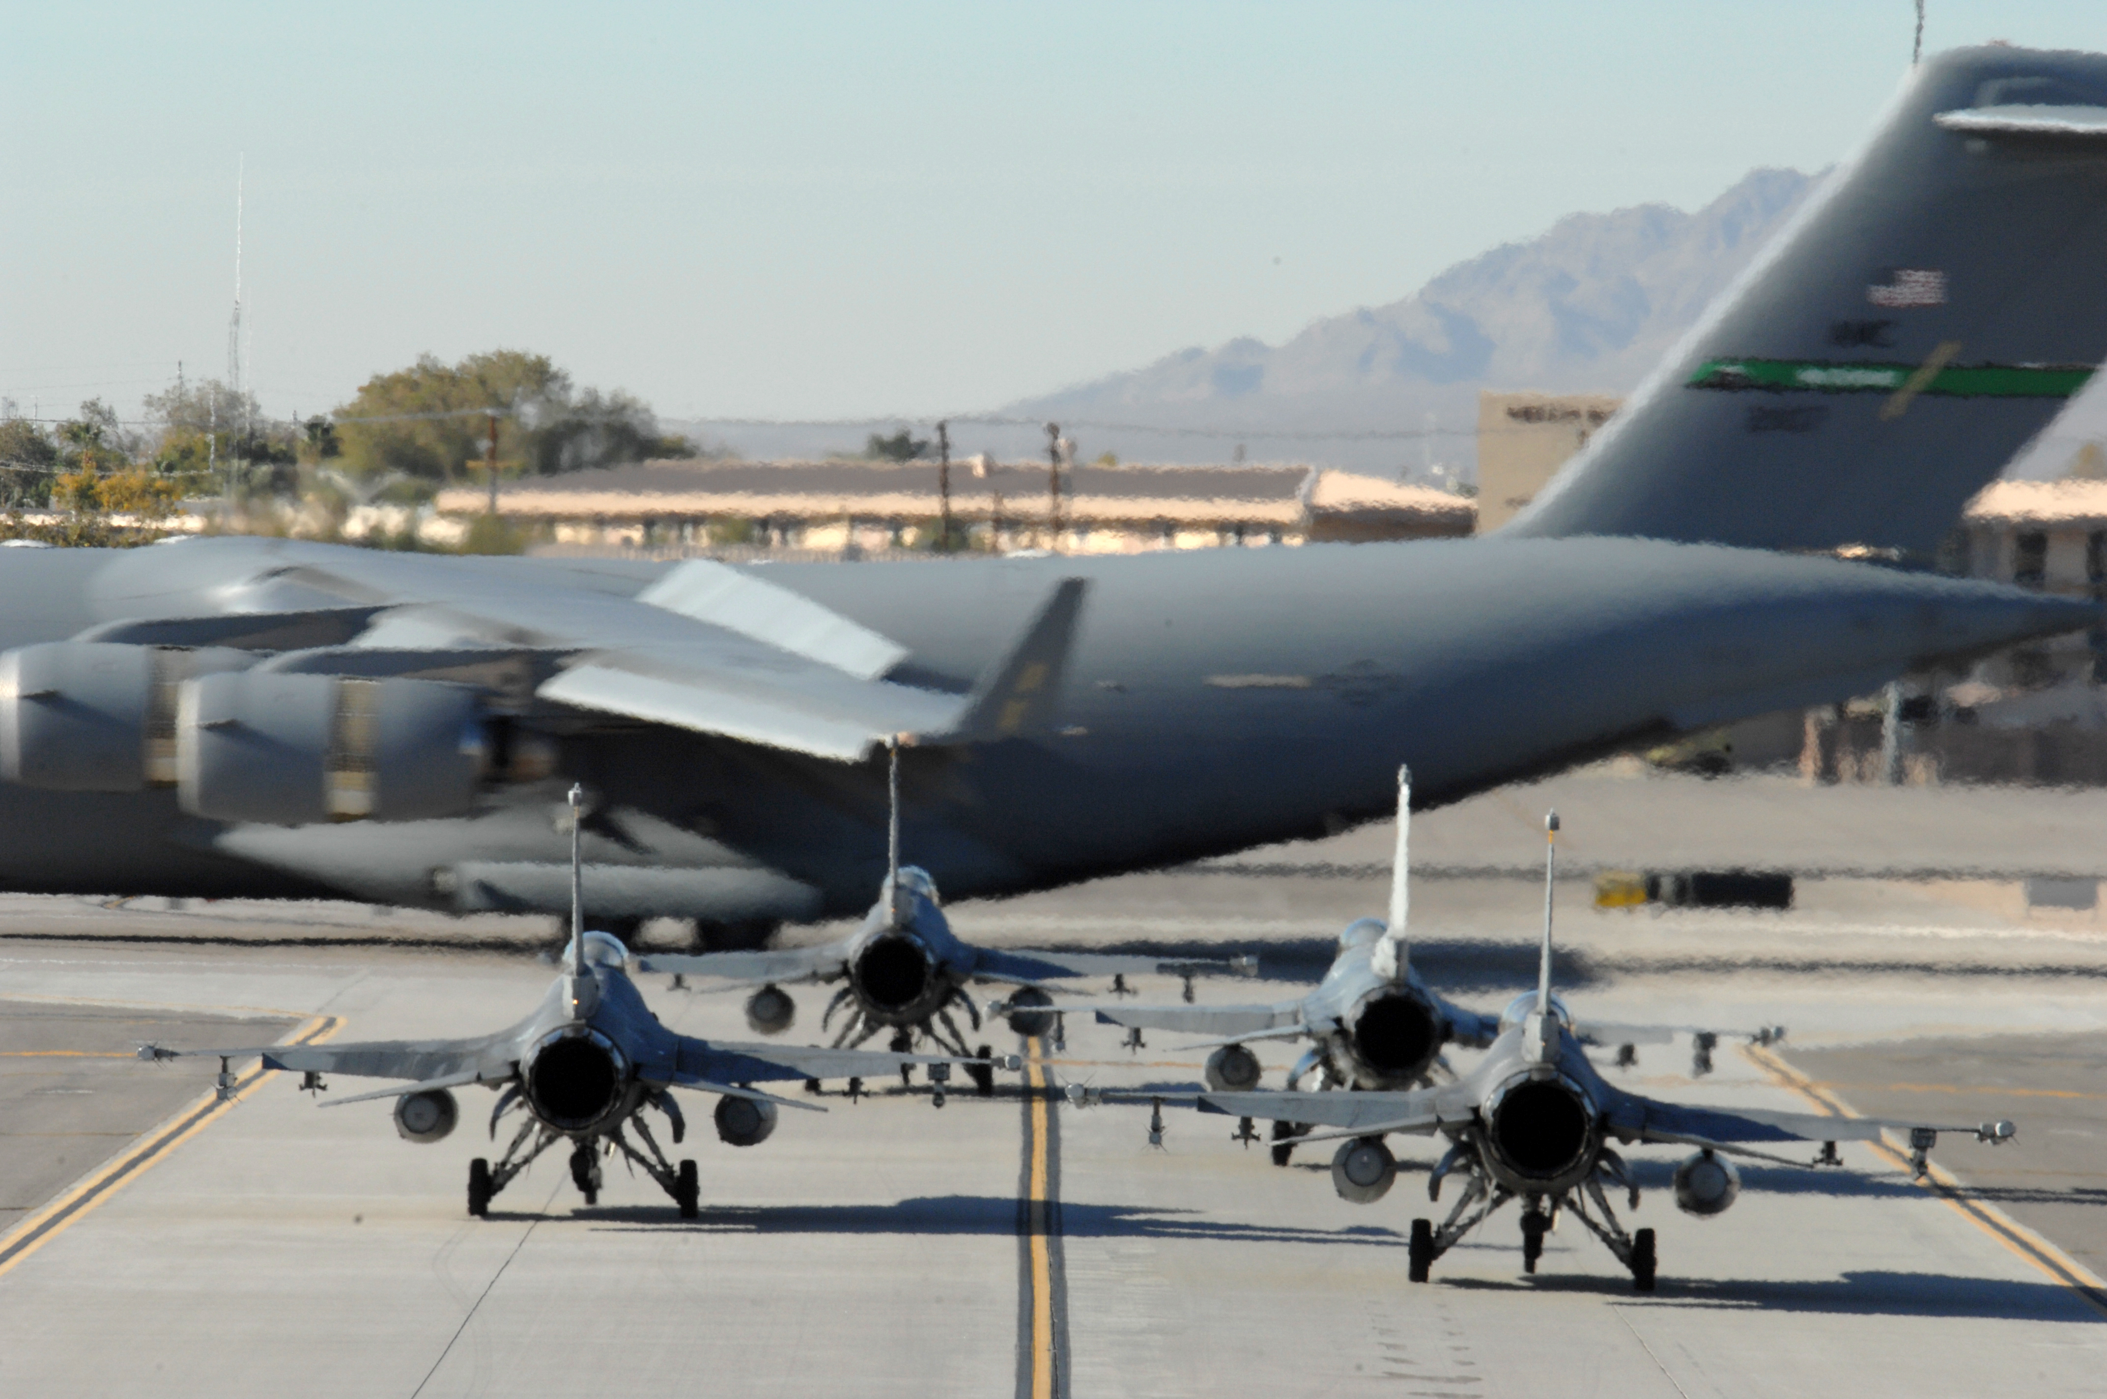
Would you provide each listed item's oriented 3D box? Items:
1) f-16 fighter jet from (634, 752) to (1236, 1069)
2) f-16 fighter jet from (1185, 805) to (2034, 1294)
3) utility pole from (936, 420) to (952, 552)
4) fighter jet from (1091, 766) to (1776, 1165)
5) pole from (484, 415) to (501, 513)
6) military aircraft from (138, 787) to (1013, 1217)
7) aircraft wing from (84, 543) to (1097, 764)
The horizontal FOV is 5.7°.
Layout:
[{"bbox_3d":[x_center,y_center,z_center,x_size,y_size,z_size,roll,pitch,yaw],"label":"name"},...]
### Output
[{"bbox_3d":[-2.100,3.000,294.000,9.950,5.000,15.000,1,0,1],"label":"f-16 fighter jet"},{"bbox_3d":[5.120,3.660,221.800,9.950,5.000,15.000,2,0,1],"label":"f-16 fighter jet"},{"bbox_3d":[-3.700,-3.600,720.000,0.360,12.000,0.360,1,0,0],"label":"utility pole"},{"bbox_3d":[4.050,3.330,261.500,9.950,5.000,15.000,2,0,-1],"label":"fighter jet"},{"bbox_3d":[-19.100,-3.700,720.000,0.360,12.000,0.360,1,0,0],"label":"pole"},{"bbox_3d":[-5.240,3.330,237.300,9.950,5.000,15.000,1,0,0],"label":"military aircraft"},{"bbox_3d":[-8.600,-0.860,376.000,18.000,4.000,24.000,1,0,0],"label":"aircraft wing"}]

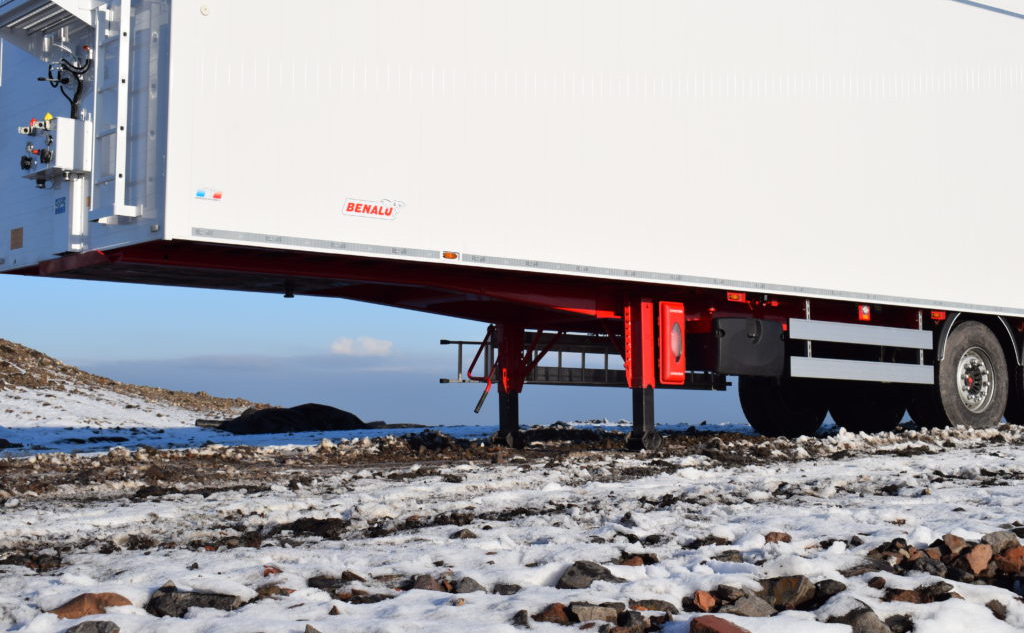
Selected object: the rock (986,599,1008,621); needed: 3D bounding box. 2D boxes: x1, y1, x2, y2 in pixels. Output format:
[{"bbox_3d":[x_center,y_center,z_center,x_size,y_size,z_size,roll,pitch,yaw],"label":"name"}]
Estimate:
[{"bbox_3d":[1.813,1.100,5.736,0.082,0.086,0.074,0,-4,0],"label":"rock"}]

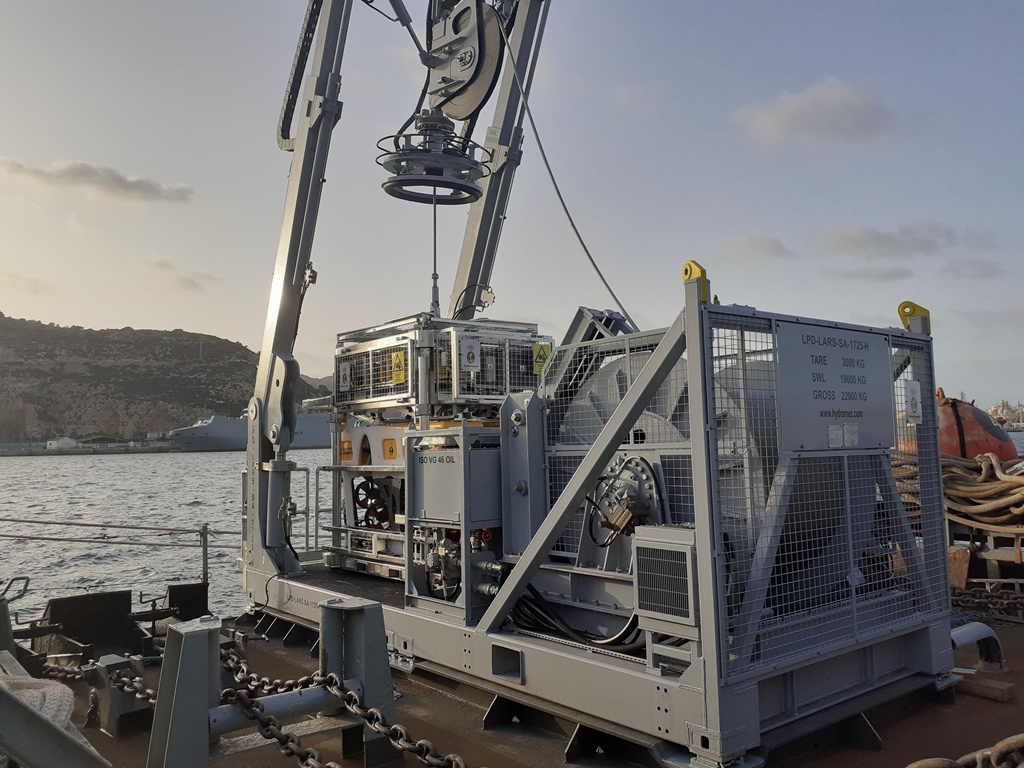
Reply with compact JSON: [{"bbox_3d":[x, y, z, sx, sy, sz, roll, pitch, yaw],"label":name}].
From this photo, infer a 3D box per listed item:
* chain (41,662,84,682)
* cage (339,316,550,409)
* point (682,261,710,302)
[{"bbox_3d":[-3.439,2.165,6.130,0.110,0.170,1.020,4,-8,-45],"label":"chain"},{"bbox_3d":[-0.743,-0.113,8.051,1.380,0.790,1.980,3,-7,-38],"label":"cage"},{"bbox_3d":[0.932,-0.515,4.084,0.042,0.245,0.215,0,-6,-16],"label":"point"}]

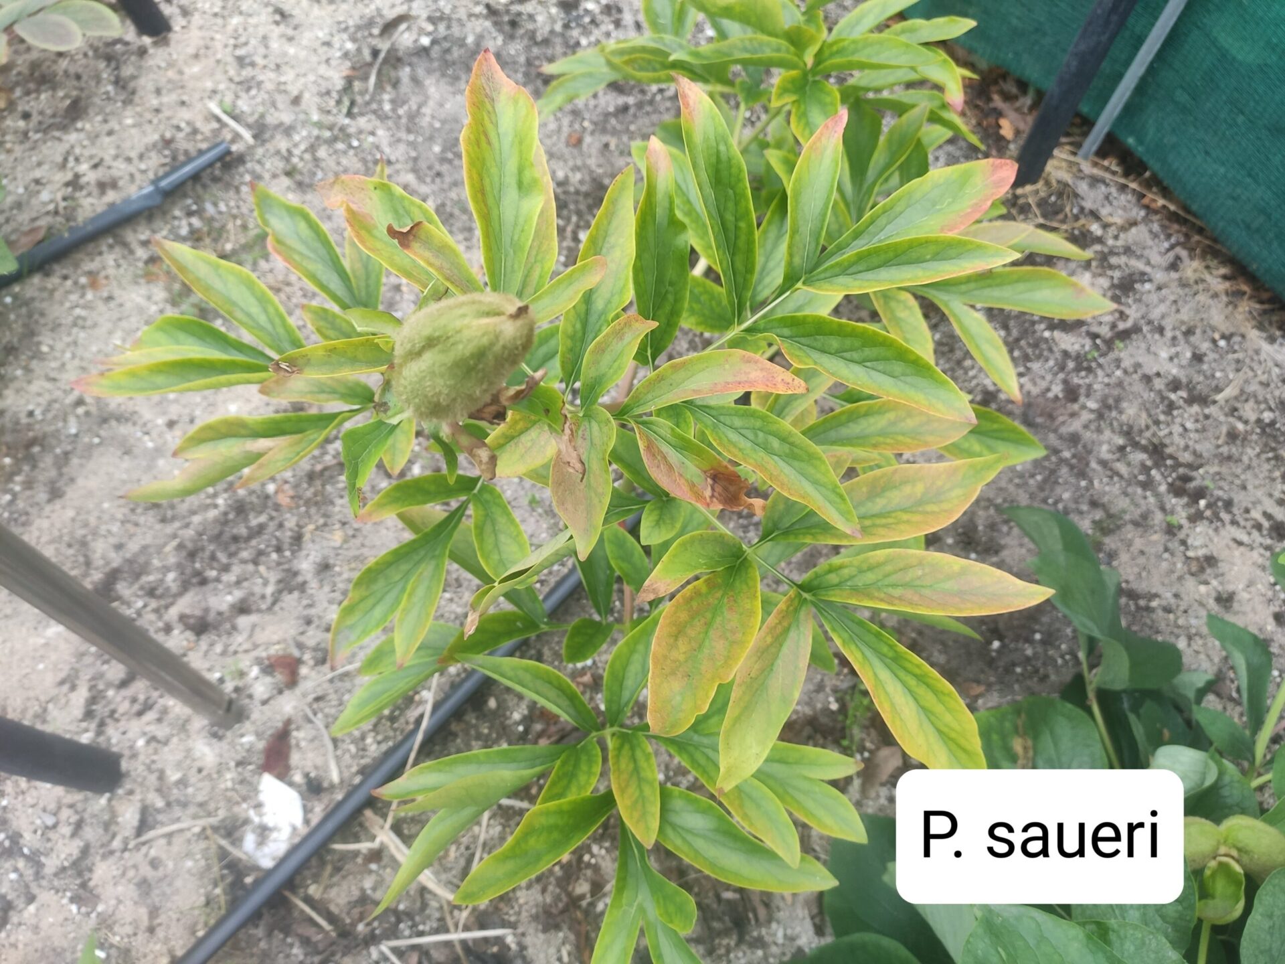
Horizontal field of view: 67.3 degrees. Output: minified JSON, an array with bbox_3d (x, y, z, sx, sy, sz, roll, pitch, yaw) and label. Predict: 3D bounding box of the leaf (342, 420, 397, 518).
[{"bbox_3d":[-0.109,-0.006,0.385,0.022,0.013,0.045,29,110,2],"label":"leaf"}]

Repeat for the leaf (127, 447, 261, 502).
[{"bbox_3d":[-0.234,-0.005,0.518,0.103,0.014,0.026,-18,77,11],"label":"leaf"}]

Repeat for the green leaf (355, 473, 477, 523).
[{"bbox_3d":[-0.125,0.009,0.537,0.074,0.010,0.025,-15,61,10],"label":"green leaf"}]

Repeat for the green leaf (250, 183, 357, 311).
[{"bbox_3d":[-0.184,-0.130,0.530,0.034,0.019,0.122,-35,64,-16],"label":"green leaf"}]

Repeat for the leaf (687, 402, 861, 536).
[{"bbox_3d":[0.059,-0.005,0.428,0.094,0.016,0.030,37,79,0],"label":"leaf"}]

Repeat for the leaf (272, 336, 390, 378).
[{"bbox_3d":[-0.114,-0.046,0.357,0.048,0.009,0.017,-4,77,7],"label":"leaf"}]

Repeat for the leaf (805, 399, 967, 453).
[{"bbox_3d":[0.122,-0.026,0.482,0.091,0.016,0.025,-10,74,-9],"label":"leaf"}]

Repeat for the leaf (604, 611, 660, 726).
[{"bbox_3d":[-0.006,0.102,0.532,0.032,0.016,0.072,22,94,8],"label":"leaf"}]

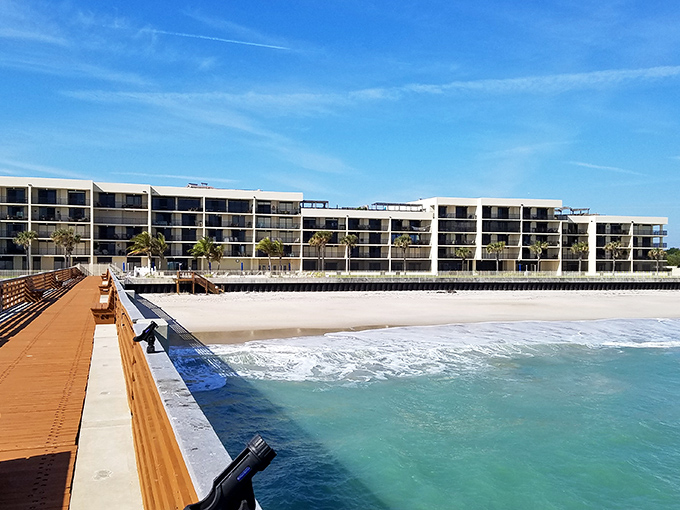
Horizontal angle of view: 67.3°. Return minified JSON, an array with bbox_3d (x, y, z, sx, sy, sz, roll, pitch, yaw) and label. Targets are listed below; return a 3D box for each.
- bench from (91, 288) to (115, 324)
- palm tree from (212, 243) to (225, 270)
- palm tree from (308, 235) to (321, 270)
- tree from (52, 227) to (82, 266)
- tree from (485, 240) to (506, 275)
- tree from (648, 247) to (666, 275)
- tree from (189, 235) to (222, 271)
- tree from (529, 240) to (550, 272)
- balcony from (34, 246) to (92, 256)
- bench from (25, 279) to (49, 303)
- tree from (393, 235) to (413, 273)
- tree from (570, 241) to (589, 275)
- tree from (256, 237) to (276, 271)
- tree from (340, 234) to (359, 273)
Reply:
[{"bbox_3d":[-7.334,1.532,15.834,0.640,0.940,2.400,1,-1,-25],"label":"bench"},{"bbox_3d":[-20.817,0.728,87.500,2.327,5.226,2.327,0,-1,0],"label":"palm tree"},{"bbox_3d":[-4.464,-0.233,95.000,2.790,7.160,2.800,0,-1,0],"label":"palm tree"},{"bbox_3d":[-42.575,-0.623,79.500,4.980,7.010,4.000,1,-1,-17],"label":"tree"},{"bbox_3d":[30.233,0.656,98.500,3.835,6.519,3.835,0,-1,0],"label":"tree"},{"bbox_3d":[64.707,1.375,104.000,3.654,5.600,3.654,0,-1,0],"label":"tree"},{"bbox_3d":[-22.760,0.166,85.000,4.601,6.491,4.601,0,-1,0],"label":"tree"},{"bbox_3d":[39.064,0.617,100.000,3.799,6.716,3.799,0,-1,0],"label":"tree"},{"bbox_3d":[-46.051,-0.463,84.958,8.700,1.300,1.800,1,-1,-17],"label":"balcony"},{"bbox_3d":[-14.015,1.654,23.667,0.640,0.940,2.400,1,-1,-25],"label":"bench"},{"bbox_3d":[11.719,0.000,95.000,3.428,7.627,3.428,0,-1,0],"label":"tree"},{"bbox_3d":[47.279,0.689,100.500,3.531,6.691,3.531,0,-1,0],"label":"tree"},{"bbox_3d":[-13.169,-0.045,91.500,3.580,6.540,3.300,1,-1,-17],"label":"tree"},{"bbox_3d":[1.730,0.000,93.000,3.179,7.466,3.179,0,-1,0],"label":"tree"}]

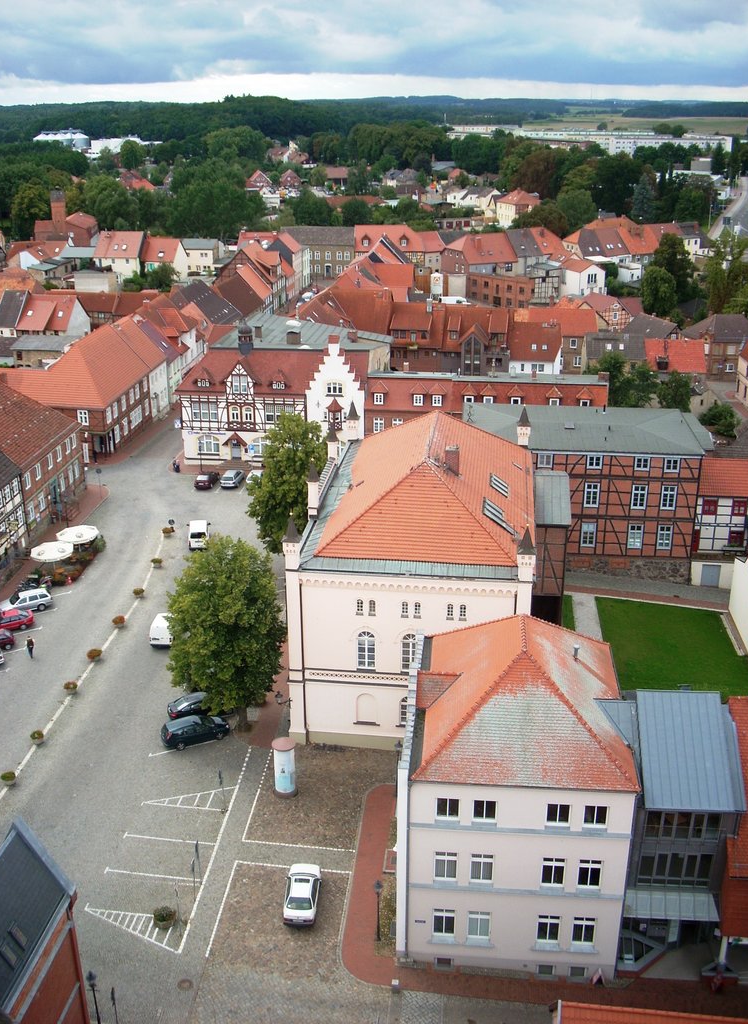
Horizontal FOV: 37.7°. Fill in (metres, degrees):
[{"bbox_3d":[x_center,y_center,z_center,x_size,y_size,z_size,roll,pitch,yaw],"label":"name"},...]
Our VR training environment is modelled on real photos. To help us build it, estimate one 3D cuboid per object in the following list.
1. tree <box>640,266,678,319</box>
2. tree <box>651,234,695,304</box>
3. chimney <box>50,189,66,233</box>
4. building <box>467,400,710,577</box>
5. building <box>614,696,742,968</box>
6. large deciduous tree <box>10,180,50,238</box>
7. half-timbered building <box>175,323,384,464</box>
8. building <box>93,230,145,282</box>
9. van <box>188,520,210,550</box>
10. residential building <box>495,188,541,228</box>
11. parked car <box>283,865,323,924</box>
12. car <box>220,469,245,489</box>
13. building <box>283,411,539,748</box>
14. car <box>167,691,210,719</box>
[{"bbox_3d":[50.400,-37.629,193.553,6.400,11.500,6.400,0,21,0],"label":"tree"},{"bbox_3d":[60.477,-49.162,221.817,8.545,13.780,8.545,0,21,0],"label":"tree"},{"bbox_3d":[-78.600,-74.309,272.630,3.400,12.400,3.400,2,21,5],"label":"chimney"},{"bbox_3d":[18.480,-2.587,103.179,21.000,12.600,15.000,2,21,6],"label":"building"},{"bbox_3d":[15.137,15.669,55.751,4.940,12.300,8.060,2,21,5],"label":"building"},{"bbox_3d":[-97.148,-84.599,308.265,11.300,16.000,11.300,0,21,0],"label":"large deciduous tree"},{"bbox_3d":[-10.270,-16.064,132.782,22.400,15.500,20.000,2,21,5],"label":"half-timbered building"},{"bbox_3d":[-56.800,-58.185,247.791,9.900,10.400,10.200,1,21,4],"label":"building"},{"bbox_3d":[-16.984,1.855,105.454,1.850,1.930,4.800,-3,21,-7],"label":"van"},{"bbox_3d":[47.232,-100.456,360.403,11.500,11.300,9.000,-18,27,-39],"label":"residential building"},{"bbox_3d":[-3.801,20.259,58.971,1.700,1.420,4.380,0,21,1],"label":"parked car"},{"bbox_3d":[-15.263,-3.818,120.144,1.740,1.460,4.300,3,21,9],"label":"car"},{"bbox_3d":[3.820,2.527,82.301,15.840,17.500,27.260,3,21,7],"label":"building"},{"bbox_3d":[-11.869,13.131,75.511,4.500,1.460,1.780,-9,23,-23],"label":"car"}]

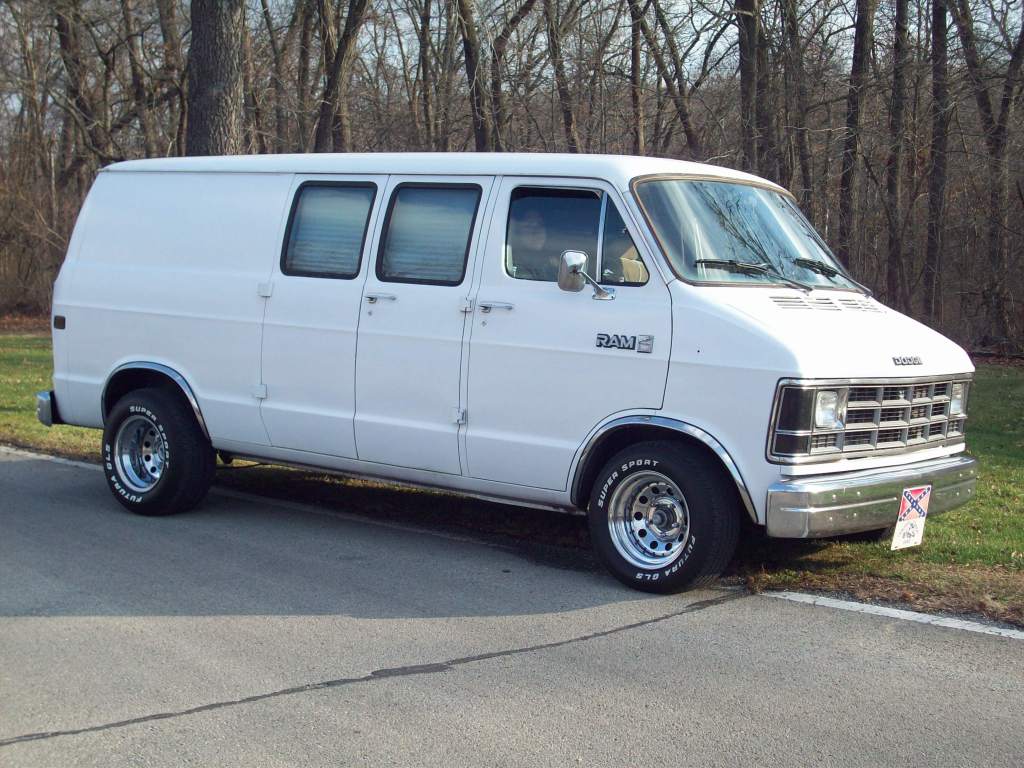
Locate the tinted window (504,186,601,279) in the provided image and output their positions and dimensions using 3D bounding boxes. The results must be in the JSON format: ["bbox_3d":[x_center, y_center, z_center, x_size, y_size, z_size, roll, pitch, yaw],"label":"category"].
[{"bbox_3d":[0.185,-0.666,7.107,0.555,0.430,0.040,6,-10,37],"label":"tinted window"}]

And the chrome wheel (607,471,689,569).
[{"bbox_3d":[0.644,0.578,6.883,0.417,0.417,0.210,7,5,39],"label":"chrome wheel"}]

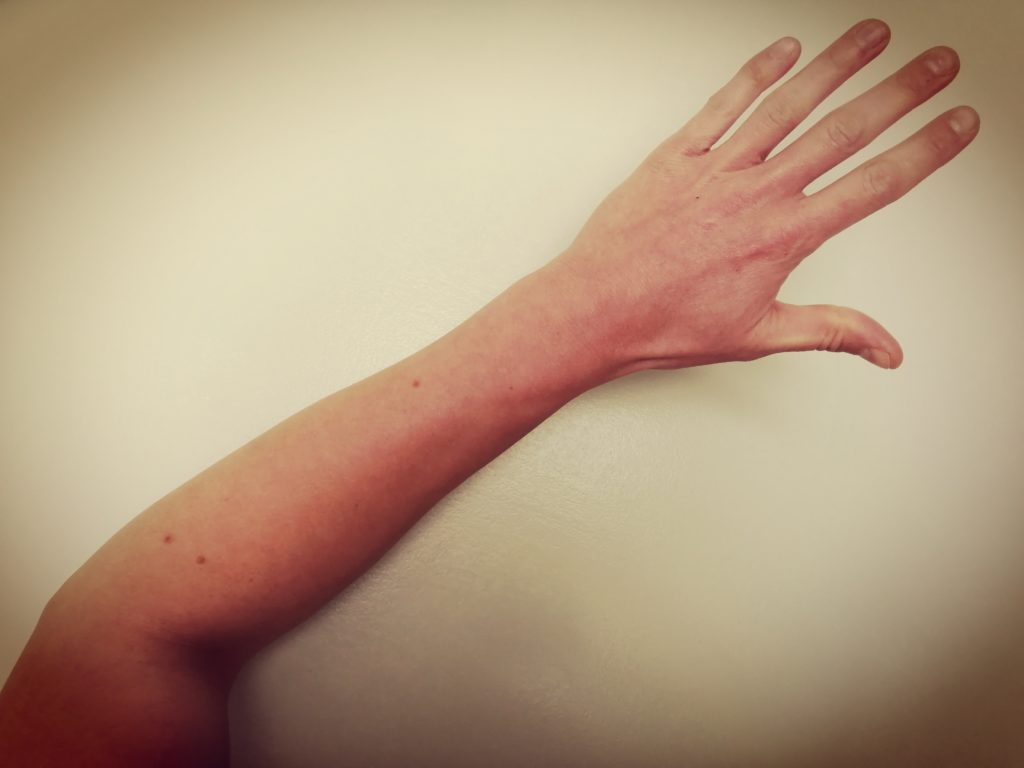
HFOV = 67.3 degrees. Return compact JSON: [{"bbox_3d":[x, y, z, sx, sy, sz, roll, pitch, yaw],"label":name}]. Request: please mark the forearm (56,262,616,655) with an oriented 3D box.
[{"bbox_3d":[-0.072,0.048,0.332,0.258,0.077,0.078,-33,0,-3],"label":"forearm"}]

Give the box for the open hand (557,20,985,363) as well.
[{"bbox_3d":[0.131,-0.061,0.337,0.200,0.130,0.045,-37,0,-2],"label":"open hand"}]

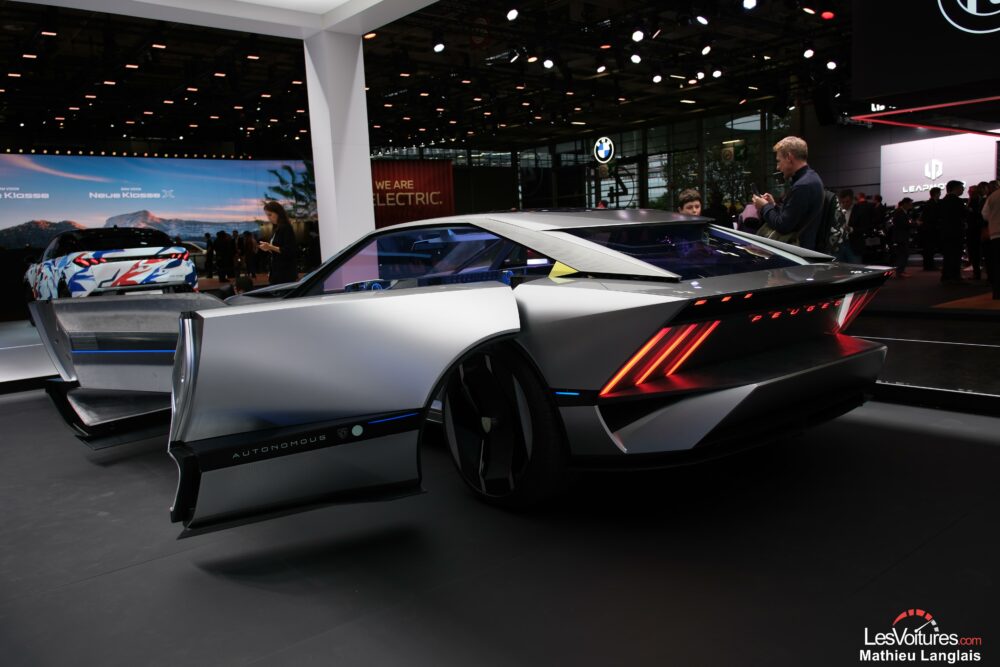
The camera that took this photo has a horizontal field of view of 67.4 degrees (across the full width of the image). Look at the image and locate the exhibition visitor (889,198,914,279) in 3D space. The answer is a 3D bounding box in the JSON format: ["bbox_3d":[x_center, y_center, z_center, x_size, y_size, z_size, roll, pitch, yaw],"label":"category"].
[{"bbox_3d":[8.350,-1.976,15.600,0.400,1.660,0.480,0,8,21],"label":"exhibition visitor"}]

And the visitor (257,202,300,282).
[{"bbox_3d":[-2.299,-0.568,8.037,0.480,1.670,0.460,-4,8,-11],"label":"visitor"}]

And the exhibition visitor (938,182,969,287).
[{"bbox_3d":[7.938,-1.764,13.100,0.360,1.760,0.500,-2,8,3],"label":"exhibition visitor"}]

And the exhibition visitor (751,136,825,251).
[{"bbox_3d":[2.000,-0.464,5.219,0.580,1.770,0.520,1,8,25],"label":"exhibition visitor"}]

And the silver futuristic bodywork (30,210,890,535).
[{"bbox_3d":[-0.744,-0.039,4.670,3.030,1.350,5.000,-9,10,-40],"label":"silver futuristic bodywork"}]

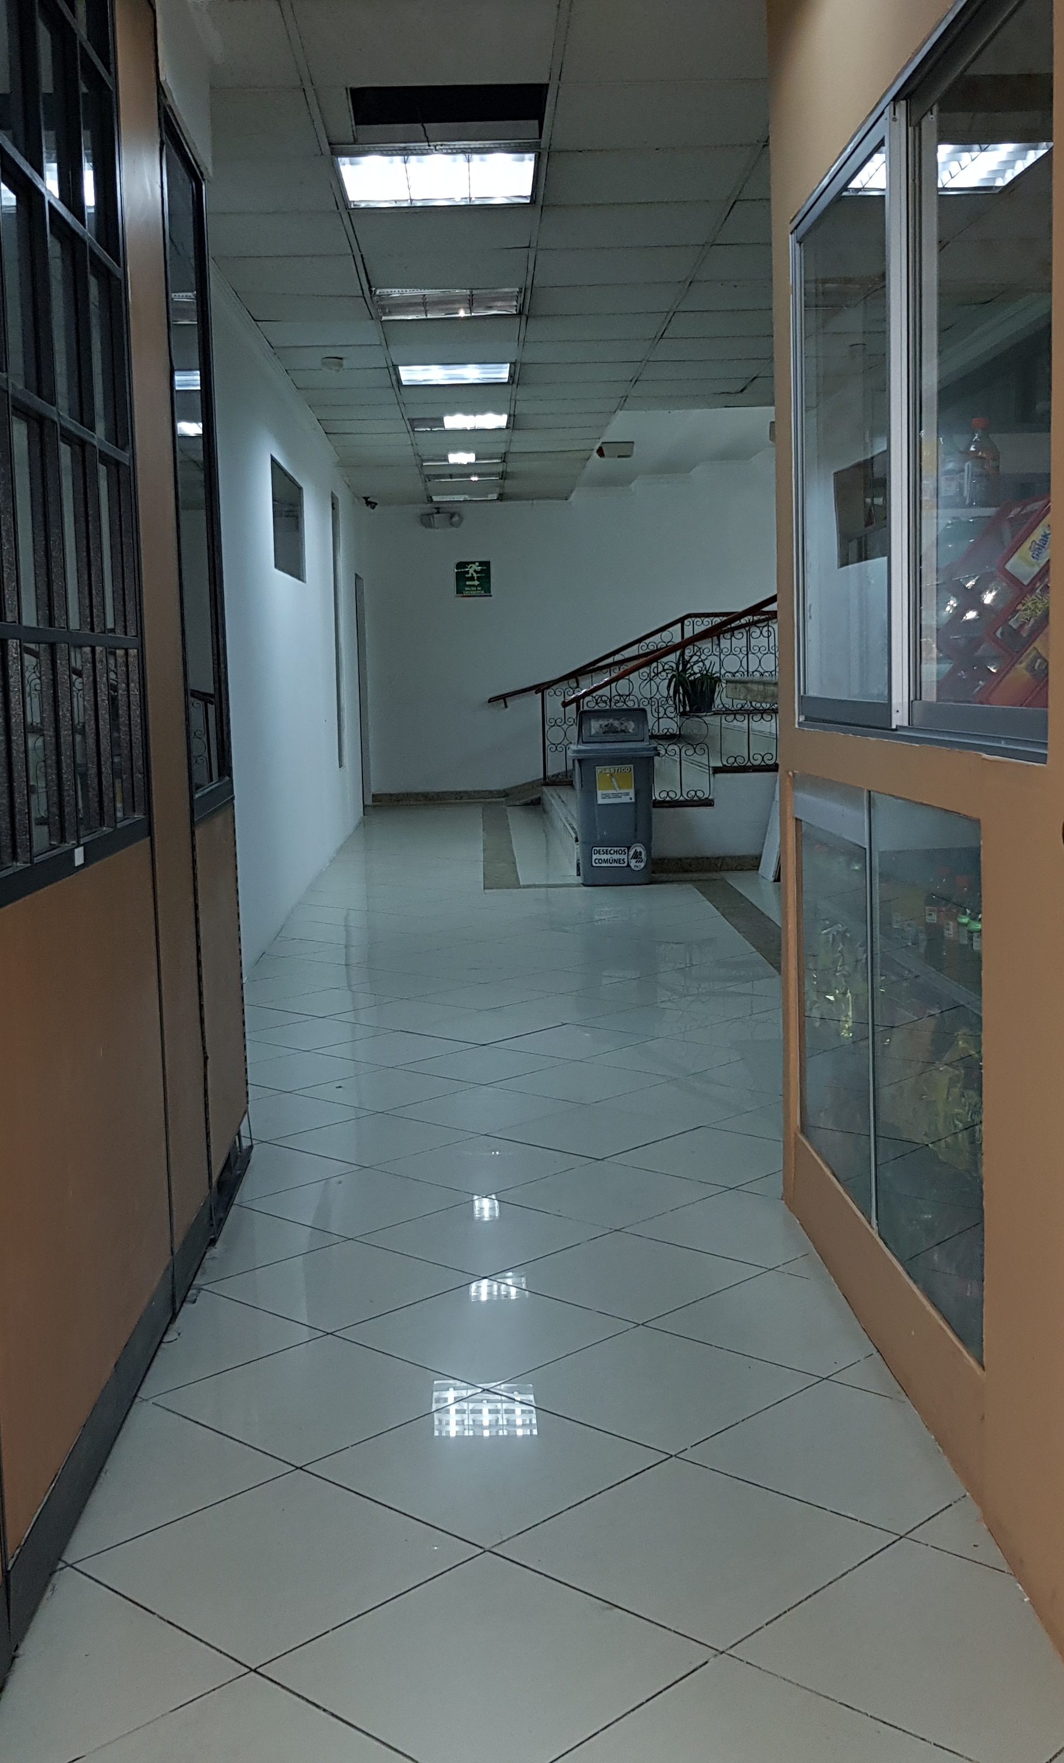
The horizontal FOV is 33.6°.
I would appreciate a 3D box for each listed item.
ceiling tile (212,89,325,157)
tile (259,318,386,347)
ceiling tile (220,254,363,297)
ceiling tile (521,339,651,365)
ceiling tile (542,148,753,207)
[{"bbox_3d":[-0.832,-2.060,4.790,0.495,0.022,0.595,-2,7,-1],"label":"ceiling tile"},{"bbox_3d":[-0.934,-2.424,7.799,0.498,0.020,0.606,-2,6,-1],"label":"tile"},{"bbox_3d":[-0.883,-2.280,6.591,0.495,0.022,0.595,-2,7,-1],"label":"ceiling tile"},{"bbox_3d":[0.260,-2.532,8.425,0.607,0.020,0.606,-2,6,-1],"label":"ceiling tile"},{"bbox_3d":[0.350,-2.151,5.375,0.607,0.020,0.606,-2,6,-1],"label":"ceiling tile"}]

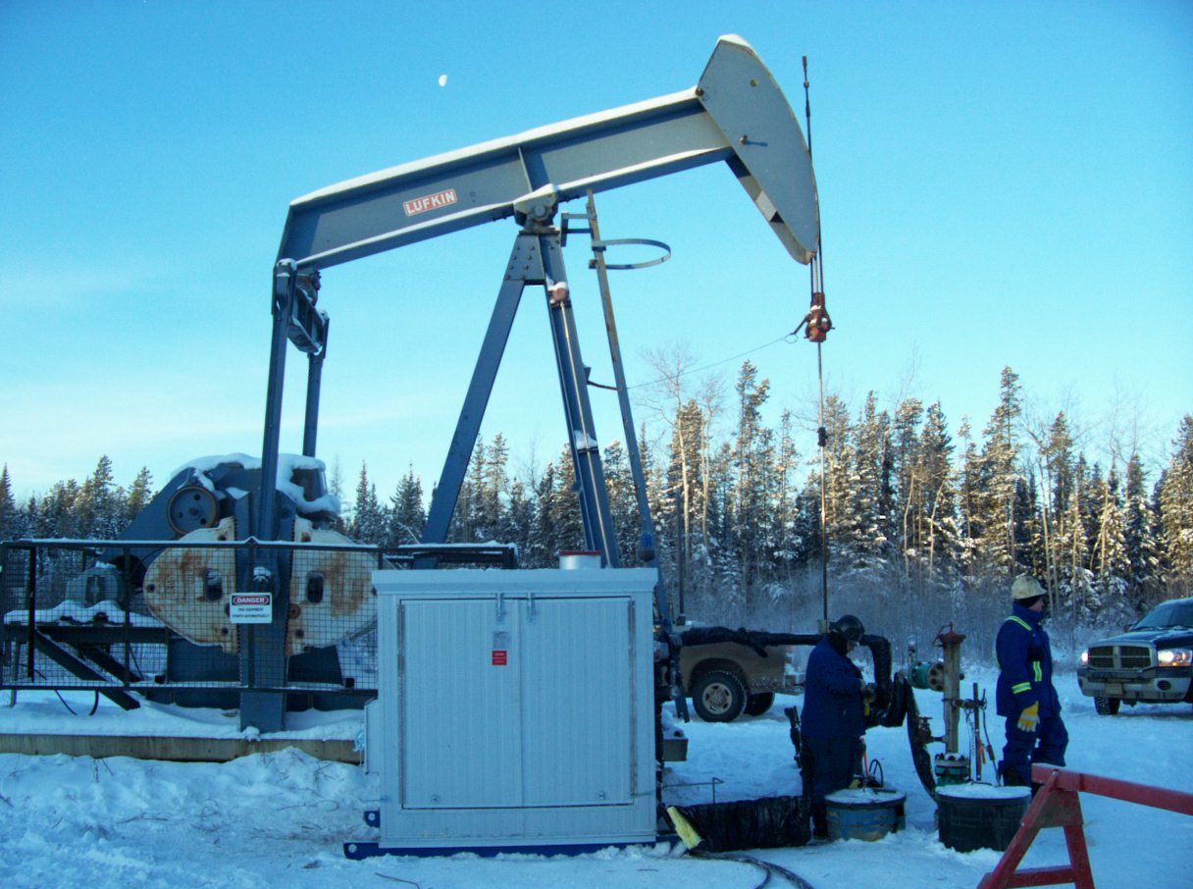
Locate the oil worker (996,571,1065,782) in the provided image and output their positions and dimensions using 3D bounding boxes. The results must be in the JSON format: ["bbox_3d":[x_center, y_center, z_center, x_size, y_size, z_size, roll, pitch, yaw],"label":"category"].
[{"bbox_3d":[3.426,1.934,9.247,0.500,1.800,0.580,-4,-7,30],"label":"oil worker"}]

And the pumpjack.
[{"bbox_3d":[-1.255,-0.814,12.152,7.230,7.140,2.400,0,-6,-2],"label":"pumpjack"}]

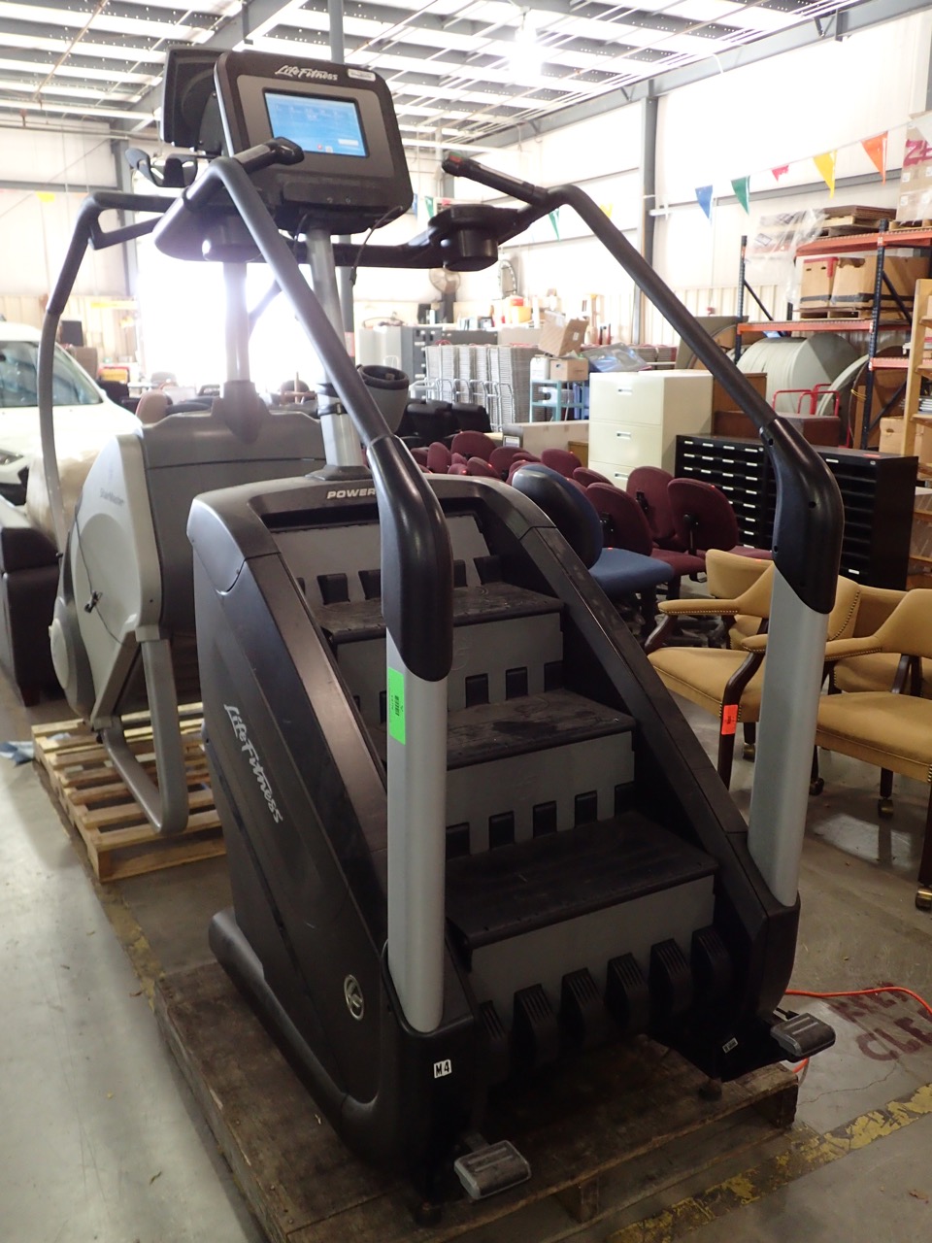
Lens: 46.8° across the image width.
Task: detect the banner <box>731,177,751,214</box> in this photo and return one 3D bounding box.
[{"bbox_3d":[3.317,-5.139,13.000,0.030,0.450,0.280,-10,18,-32],"label":"banner"}]

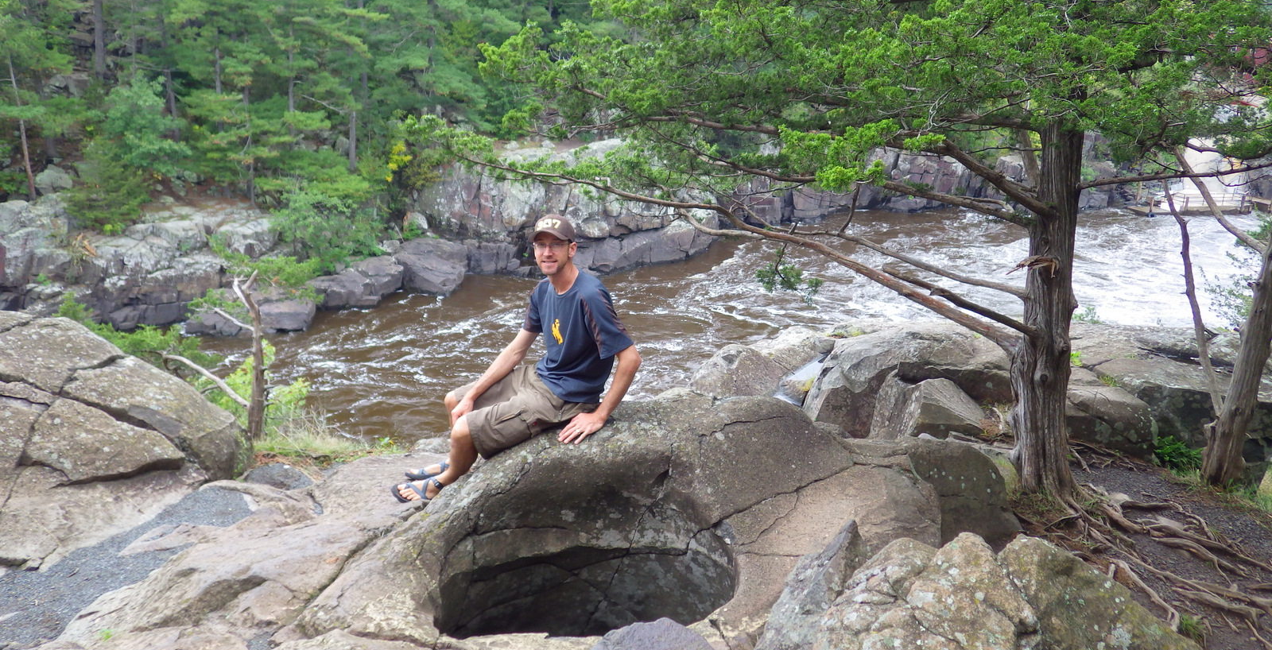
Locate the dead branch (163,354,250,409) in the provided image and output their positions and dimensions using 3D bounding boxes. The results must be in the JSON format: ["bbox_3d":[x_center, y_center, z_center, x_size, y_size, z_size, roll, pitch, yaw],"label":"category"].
[{"bbox_3d":[-2.259,0.296,6.000,0.450,0.260,0.140,0,10,0],"label":"dead branch"}]

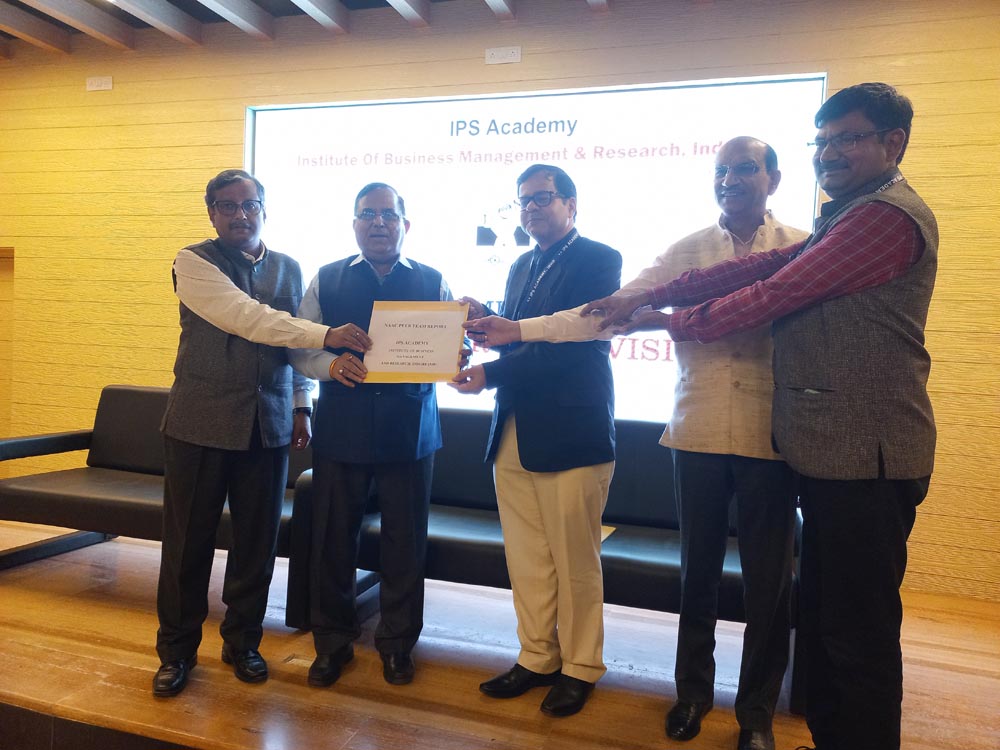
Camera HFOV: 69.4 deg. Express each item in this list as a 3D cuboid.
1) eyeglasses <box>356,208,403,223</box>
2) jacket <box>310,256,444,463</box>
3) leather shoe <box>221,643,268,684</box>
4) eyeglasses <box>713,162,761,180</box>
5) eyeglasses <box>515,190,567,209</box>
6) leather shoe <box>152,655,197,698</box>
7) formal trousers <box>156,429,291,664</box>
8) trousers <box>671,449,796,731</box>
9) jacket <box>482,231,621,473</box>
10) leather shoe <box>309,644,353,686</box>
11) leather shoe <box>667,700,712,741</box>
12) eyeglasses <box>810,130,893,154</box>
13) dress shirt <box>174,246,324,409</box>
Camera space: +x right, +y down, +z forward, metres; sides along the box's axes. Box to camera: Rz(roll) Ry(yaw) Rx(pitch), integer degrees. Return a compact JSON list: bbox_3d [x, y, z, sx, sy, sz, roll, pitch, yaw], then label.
[{"bbox_3d":[-0.382,-0.507,2.295,0.142,0.045,0.140,2,4,-7],"label":"eyeglasses"},{"bbox_3d":[-0.398,-0.067,2.360,0.450,0.670,0.310,2,4,-9],"label":"jacket"},{"bbox_3d":[-0.868,0.941,2.466,0.105,0.105,0.285,1,2,-35],"label":"leather shoe"},{"bbox_3d":[0.703,-0.580,2.085,0.140,0.042,0.140,6,5,43],"label":"eyeglasses"},{"bbox_3d":[0.148,-0.536,2.240,0.141,0.045,0.145,4,2,34],"label":"eyeglasses"},{"bbox_3d":[-1.053,0.940,2.378,0.105,0.105,0.280,2,4,-4],"label":"leather shoe"},{"bbox_3d":[-0.940,0.467,2.430,0.410,0.940,0.310,2,2,-22],"label":"formal trousers"},{"bbox_3d":[0.693,0.540,2.140,0.360,0.960,0.320,4,2,27],"label":"trousers"},{"bbox_3d":[0.148,-0.089,2.250,0.475,0.735,0.430,6,5,43],"label":"jacket"},{"bbox_3d":[-0.571,0.955,2.483,0.104,0.105,0.285,3,2,9],"label":"leather shoe"},{"bbox_3d":[0.594,1.019,2.238,0.103,0.105,0.285,4,2,32],"label":"leather shoe"},{"bbox_3d":[0.812,-0.537,1.656,0.145,0.048,0.143,-12,9,-27],"label":"eyeglasses"},{"bbox_3d":[-0.745,-0.122,2.235,0.470,0.580,0.460,0,4,-34],"label":"dress shirt"}]

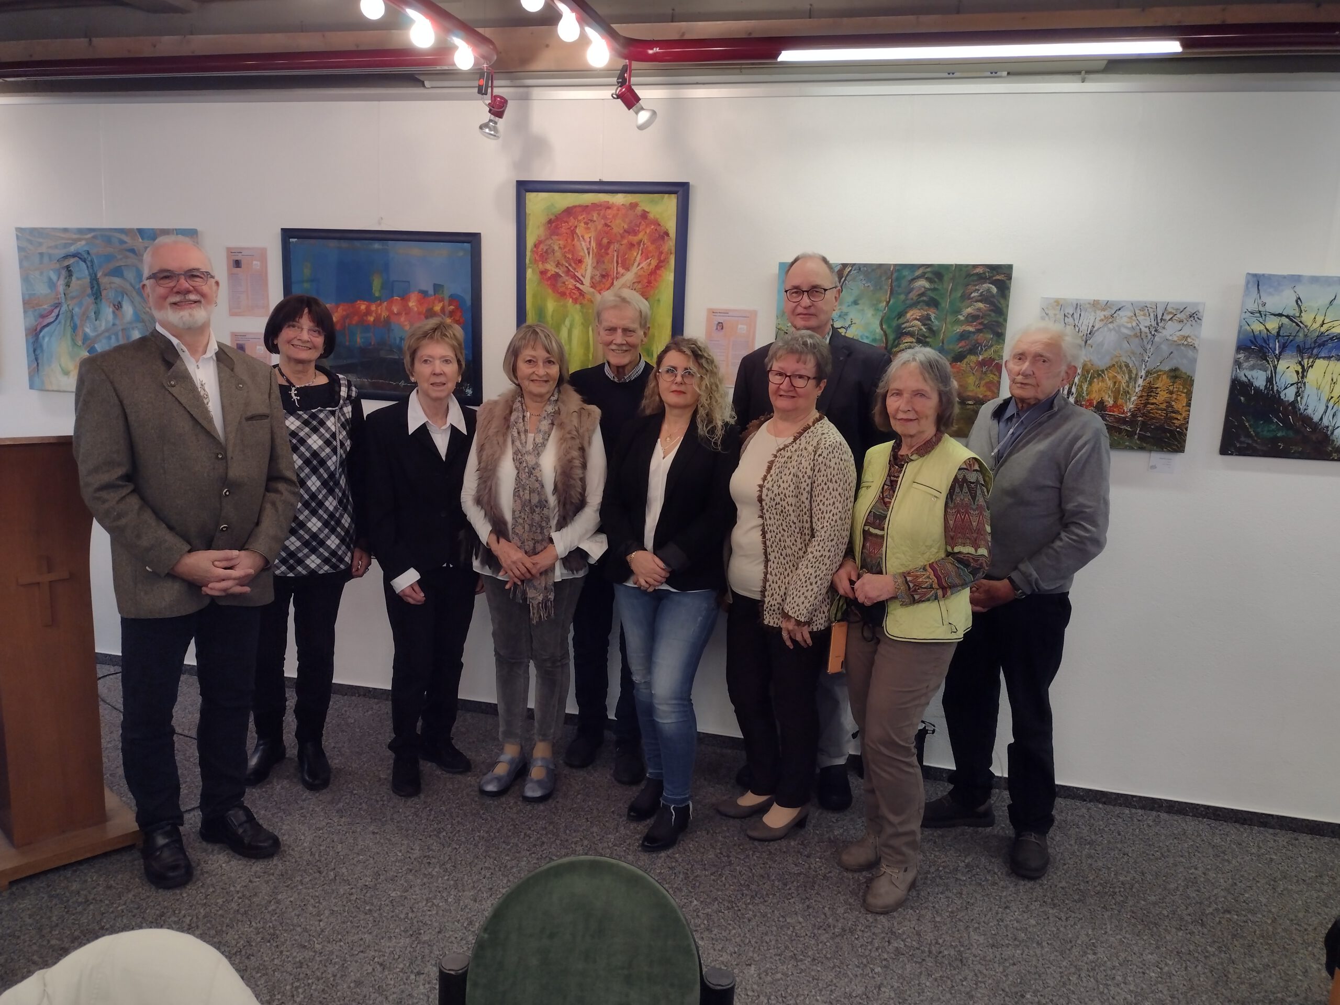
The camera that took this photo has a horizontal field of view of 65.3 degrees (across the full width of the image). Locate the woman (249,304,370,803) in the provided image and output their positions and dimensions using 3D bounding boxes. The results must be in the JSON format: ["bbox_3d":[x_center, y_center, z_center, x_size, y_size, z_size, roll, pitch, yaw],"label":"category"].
[{"bbox_3d":[-1.288,0.139,3.674,0.440,1.710,0.340,-1,12,-16],"label":"woman"}]

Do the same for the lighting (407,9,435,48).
[{"bbox_3d":[-0.683,-1.304,2.884,0.075,0.110,0.075,5,12,14],"label":"lighting"}]

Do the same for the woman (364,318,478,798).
[{"bbox_3d":[-0.870,0.179,3.686,0.470,1.632,0.340,-1,12,-16],"label":"woman"}]

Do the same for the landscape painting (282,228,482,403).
[{"bbox_3d":[-1.125,-0.727,4.094,0.855,0.650,0.030,5,12,14],"label":"landscape painting"}]

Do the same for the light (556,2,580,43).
[{"bbox_3d":[-0.269,-1.274,2.779,0.070,0.110,0.070,5,12,14],"label":"light"}]

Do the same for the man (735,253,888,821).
[{"bbox_3d":[0.480,0.119,3.565,0.540,1.890,0.340,5,12,14],"label":"man"}]

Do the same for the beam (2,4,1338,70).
[{"bbox_3d":[-0.341,-1.524,3.529,4.899,0.146,0.100,5,12,14],"label":"beam"}]

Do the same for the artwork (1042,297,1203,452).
[{"bbox_3d":[1.464,-0.420,3.462,0.498,0.490,0.030,5,12,14],"label":"artwork"}]

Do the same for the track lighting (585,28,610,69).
[{"bbox_3d":[-0.208,-1.307,3.010,0.070,0.110,0.070,2,12,0],"label":"track lighting"}]

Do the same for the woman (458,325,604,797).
[{"bbox_3d":[-0.475,0.209,3.616,0.480,1.650,0.330,2,11,-1],"label":"woman"}]

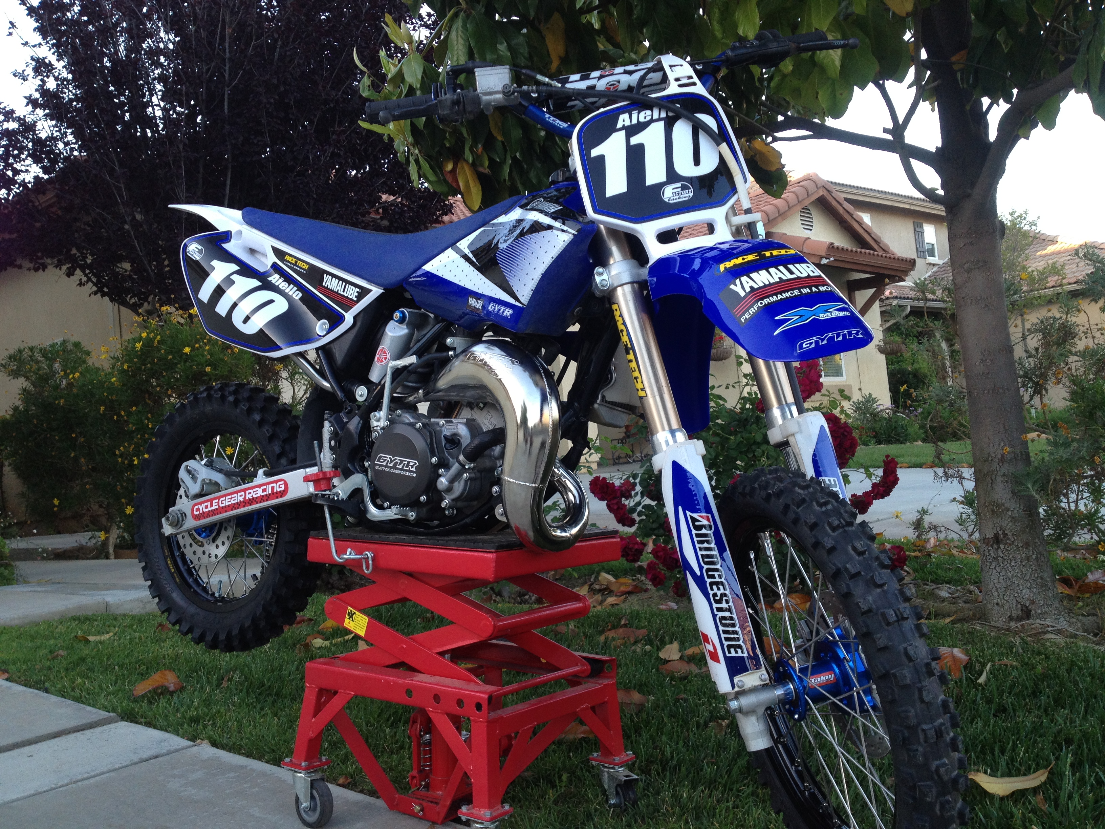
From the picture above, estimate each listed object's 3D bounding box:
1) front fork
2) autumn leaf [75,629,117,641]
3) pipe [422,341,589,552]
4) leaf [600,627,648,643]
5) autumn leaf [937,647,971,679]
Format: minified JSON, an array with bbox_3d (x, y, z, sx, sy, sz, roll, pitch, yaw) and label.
[{"bbox_3d":[0.257,0.043,1.549,0.240,0.800,0.110,-13,-12,-12],"label":"front fork"},{"bbox_3d":[-1.307,0.635,3.200,0.125,0.028,0.045,-2,-2,-15],"label":"autumn leaf"},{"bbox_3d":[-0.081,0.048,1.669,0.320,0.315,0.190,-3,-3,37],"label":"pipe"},{"bbox_3d":[0.221,0.681,3.450,0.150,0.035,0.085,-2,-2,0],"label":"leaf"},{"bbox_3d":[0.996,0.618,2.780,0.090,0.065,0.060,-2,-2,-6],"label":"autumn leaf"}]

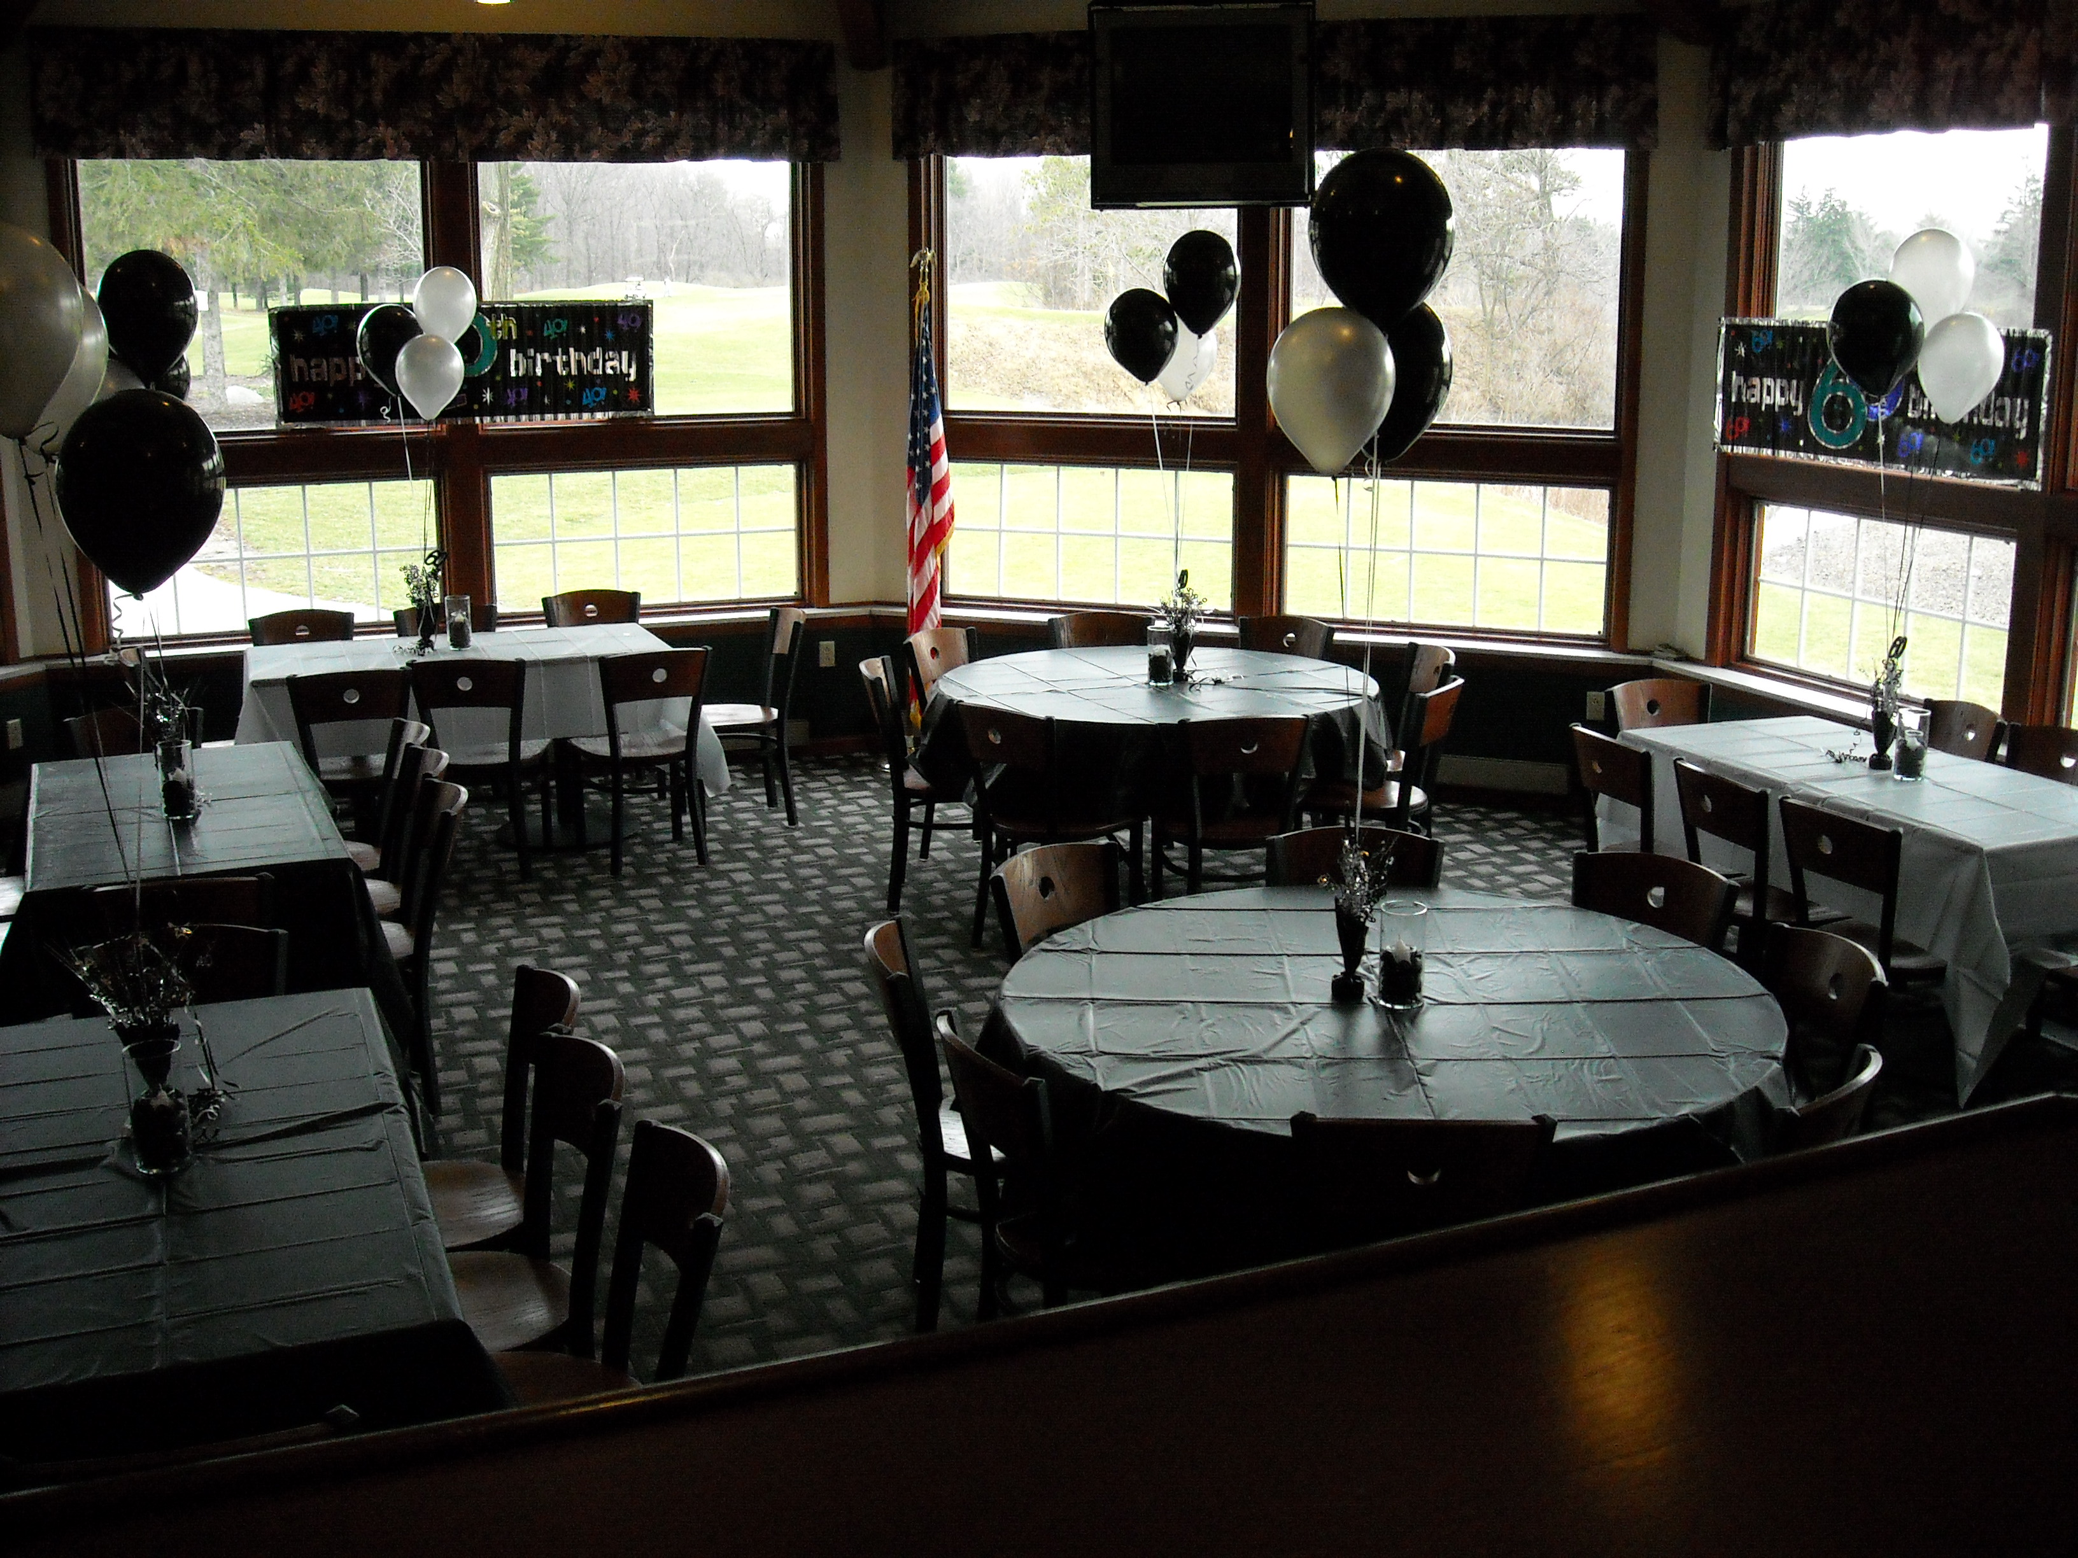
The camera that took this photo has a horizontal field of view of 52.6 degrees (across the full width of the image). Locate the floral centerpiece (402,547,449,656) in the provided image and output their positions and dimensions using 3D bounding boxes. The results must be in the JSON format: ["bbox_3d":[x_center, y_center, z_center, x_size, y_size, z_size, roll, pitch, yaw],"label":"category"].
[{"bbox_3d":[-2.357,-0.699,8.070,0.190,0.430,0.190,0,13,0],"label":"floral centerpiece"}]

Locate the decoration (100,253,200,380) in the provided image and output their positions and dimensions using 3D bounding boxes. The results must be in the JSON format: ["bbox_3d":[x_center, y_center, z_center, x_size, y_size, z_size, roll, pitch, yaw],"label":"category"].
[{"bbox_3d":[-2.326,-1.209,5.489,0.275,0.345,0.275,-6,14,-23],"label":"decoration"}]

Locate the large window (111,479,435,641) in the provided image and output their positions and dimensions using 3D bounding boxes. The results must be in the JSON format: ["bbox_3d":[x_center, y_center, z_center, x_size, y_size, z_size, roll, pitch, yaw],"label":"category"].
[{"bbox_3d":[-3.224,-0.935,8.863,1.393,0.622,0.089,-5,14,-21],"label":"large window"}]

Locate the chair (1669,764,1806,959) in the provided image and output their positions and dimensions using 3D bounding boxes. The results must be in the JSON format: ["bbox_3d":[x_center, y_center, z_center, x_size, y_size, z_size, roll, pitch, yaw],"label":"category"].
[{"bbox_3d":[2.007,0.359,5.801,0.493,0.838,0.439,-4,14,-19],"label":"chair"}]

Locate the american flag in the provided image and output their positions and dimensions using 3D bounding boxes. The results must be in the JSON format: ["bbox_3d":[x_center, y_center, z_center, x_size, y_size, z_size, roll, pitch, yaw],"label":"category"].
[{"bbox_3d":[-0.488,-1.211,9.305,0.220,2.049,0.200,-1,13,-3],"label":"american flag"}]

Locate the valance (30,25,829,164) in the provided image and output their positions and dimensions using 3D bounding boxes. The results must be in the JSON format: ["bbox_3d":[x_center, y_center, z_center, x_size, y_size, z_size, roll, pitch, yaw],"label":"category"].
[{"bbox_3d":[-2.359,-2.783,8.564,3.200,0.500,0.140,-5,14,-21],"label":"valance"}]

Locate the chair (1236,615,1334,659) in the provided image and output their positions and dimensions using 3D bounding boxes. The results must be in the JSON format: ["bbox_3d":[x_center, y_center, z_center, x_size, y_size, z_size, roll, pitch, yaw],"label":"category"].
[{"bbox_3d":[0.891,-0.199,8.456,0.430,0.830,0.490,9,15,33],"label":"chair"}]

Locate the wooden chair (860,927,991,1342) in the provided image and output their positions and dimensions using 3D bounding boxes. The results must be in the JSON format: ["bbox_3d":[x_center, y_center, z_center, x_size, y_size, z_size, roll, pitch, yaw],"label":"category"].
[{"bbox_3d":[-0.072,0.727,4.284,0.490,0.830,0.420,1,13,4],"label":"wooden chair"}]

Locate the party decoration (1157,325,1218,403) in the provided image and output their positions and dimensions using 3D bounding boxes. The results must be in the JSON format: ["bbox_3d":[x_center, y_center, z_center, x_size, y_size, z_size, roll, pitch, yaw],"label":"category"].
[{"bbox_3d":[0.496,-1.482,7.335,0.251,0.335,0.251,0,13,0],"label":"party decoration"}]

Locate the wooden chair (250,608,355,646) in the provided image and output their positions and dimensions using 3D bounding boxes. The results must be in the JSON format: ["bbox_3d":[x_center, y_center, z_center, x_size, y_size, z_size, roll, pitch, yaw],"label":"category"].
[{"bbox_3d":[-3.067,-0.256,8.865,0.430,0.830,0.490,-5,14,-23],"label":"wooden chair"}]

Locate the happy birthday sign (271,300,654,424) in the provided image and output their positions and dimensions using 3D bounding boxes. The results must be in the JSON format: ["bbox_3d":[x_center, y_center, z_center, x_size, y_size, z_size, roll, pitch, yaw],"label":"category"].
[{"bbox_3d":[-2.461,-1.798,9.076,1.650,0.510,0.020,-5,14,-22],"label":"happy birthday sign"}]

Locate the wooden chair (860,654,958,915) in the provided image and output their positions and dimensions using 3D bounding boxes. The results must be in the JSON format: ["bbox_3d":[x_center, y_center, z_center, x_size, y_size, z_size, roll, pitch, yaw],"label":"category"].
[{"bbox_3d":[-0.359,0.002,7.459,0.520,0.840,0.440,0,13,-2],"label":"wooden chair"}]

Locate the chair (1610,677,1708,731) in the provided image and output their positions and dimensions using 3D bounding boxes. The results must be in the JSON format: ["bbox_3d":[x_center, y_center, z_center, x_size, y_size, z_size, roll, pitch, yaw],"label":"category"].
[{"bbox_3d":[2.127,0.122,6.891,0.420,0.830,0.490,-4,14,-16],"label":"chair"}]

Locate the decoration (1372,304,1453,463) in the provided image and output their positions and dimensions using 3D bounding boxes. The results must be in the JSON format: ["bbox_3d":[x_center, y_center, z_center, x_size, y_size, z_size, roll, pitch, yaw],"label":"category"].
[{"bbox_3d":[0.695,-0.788,4.154,0.265,0.345,0.265,0,13,0],"label":"decoration"}]

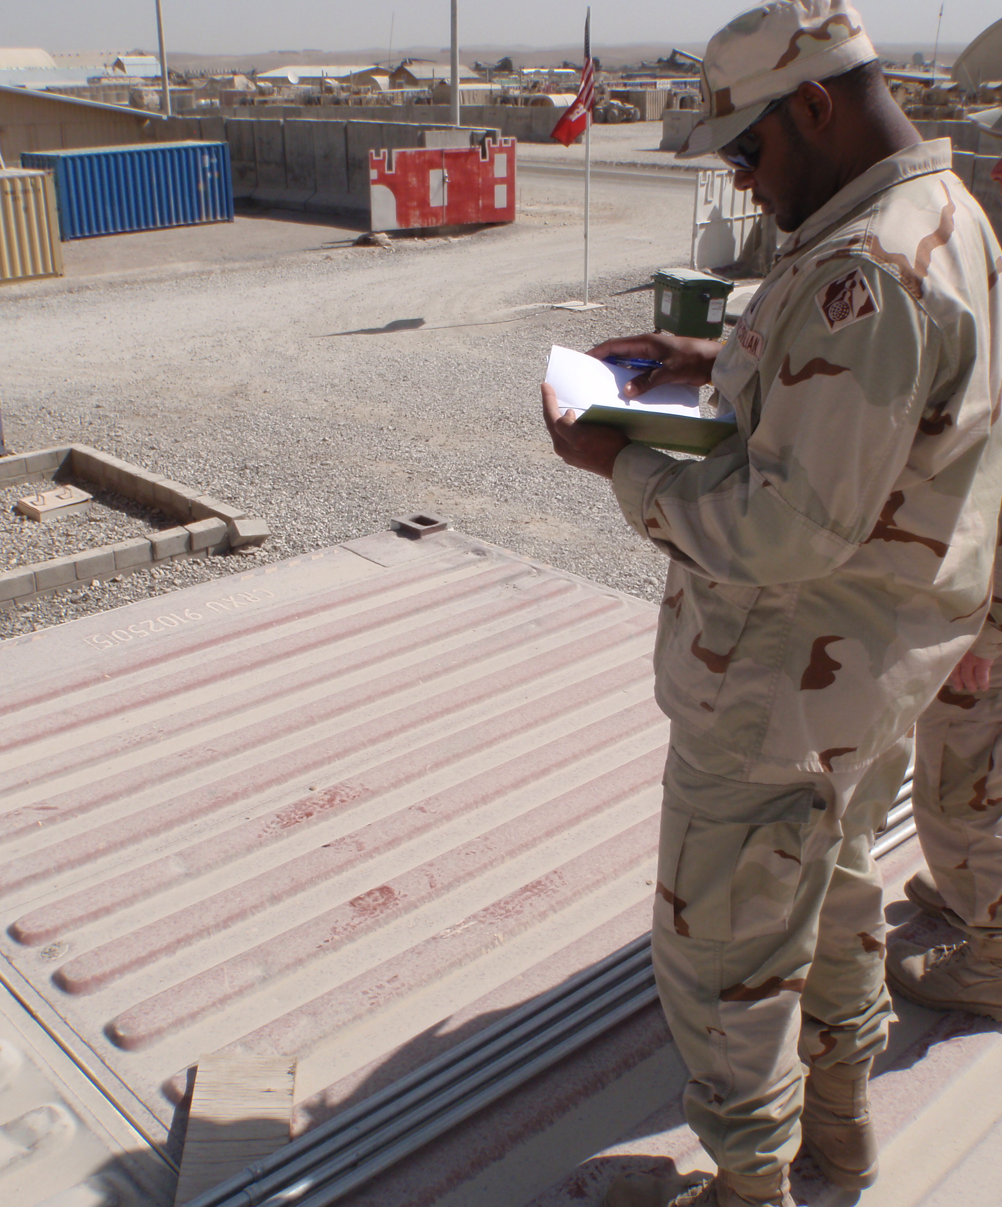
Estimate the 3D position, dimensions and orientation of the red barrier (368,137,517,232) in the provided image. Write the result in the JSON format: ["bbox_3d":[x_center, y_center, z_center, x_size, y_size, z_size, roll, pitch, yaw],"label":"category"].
[{"bbox_3d":[-1.803,-13.493,42.257,5.200,2.550,0.200,-12,25,-26],"label":"red barrier"}]

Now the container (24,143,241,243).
[{"bbox_3d":[-12.225,-13.687,43.022,6.060,2.590,2.440,-19,29,-38],"label":"container"}]

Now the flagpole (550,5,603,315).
[{"bbox_3d":[1.597,-9.351,27.627,1.100,6.050,0.850,0,23,0],"label":"flagpole"}]

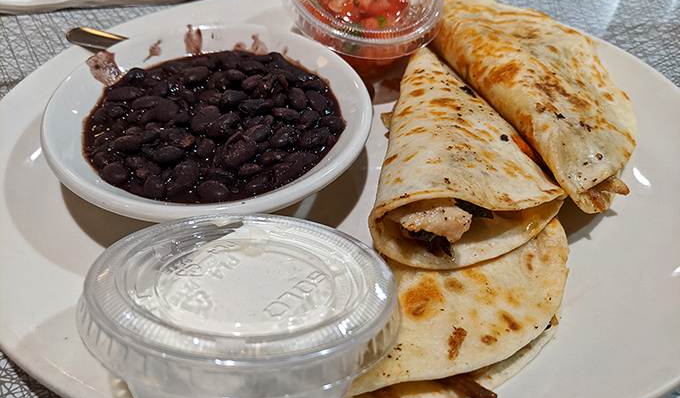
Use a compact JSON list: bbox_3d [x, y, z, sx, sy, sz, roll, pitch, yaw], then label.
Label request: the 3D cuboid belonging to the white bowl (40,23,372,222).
[{"bbox_3d":[-0.045,-0.021,0.201,0.112,0.035,0.112,2,44,-2],"label":"white bowl"}]

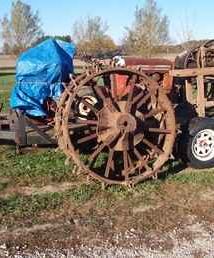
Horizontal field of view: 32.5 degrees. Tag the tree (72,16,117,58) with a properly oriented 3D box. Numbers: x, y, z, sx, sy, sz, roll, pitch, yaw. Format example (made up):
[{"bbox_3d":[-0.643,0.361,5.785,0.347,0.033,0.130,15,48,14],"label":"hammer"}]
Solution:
[{"bbox_3d":[-1.139,-7.881,33.500,4.100,4.600,4.000,0,12,0],"label":"tree"}]

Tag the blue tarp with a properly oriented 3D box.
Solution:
[{"bbox_3d":[-0.915,-0.735,5.300,0.840,1.070,0.800,0,12,0],"label":"blue tarp"}]

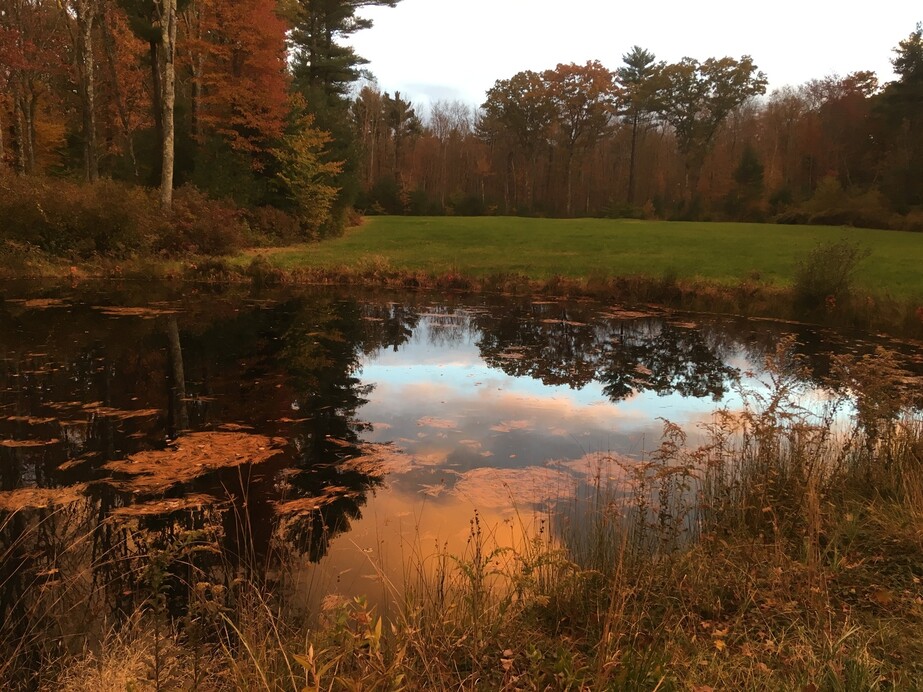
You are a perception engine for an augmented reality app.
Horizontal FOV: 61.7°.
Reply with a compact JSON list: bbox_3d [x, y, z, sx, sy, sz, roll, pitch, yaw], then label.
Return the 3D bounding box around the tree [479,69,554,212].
[{"bbox_3d":[4.660,-17.232,65.556,6.440,11.990,6.200,2,11,4],"label":"tree"}]

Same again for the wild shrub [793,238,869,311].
[{"bbox_3d":[8.930,-1.712,18.712,1.840,1.760,1.600,6,12,25],"label":"wild shrub"}]

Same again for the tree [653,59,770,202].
[{"bbox_3d":[20.410,-17.360,63.405,9.180,12.450,8.200,5,12,17],"label":"tree"}]

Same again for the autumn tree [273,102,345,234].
[{"bbox_3d":[-6.906,-8.007,34.906,3.250,6.080,3.200,-1,11,-11],"label":"autumn tree"}]

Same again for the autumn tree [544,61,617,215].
[{"bbox_3d":[9.895,-17.189,64.327,5.990,12.480,6.000,3,11,8],"label":"autumn tree"}]

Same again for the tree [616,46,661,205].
[{"bbox_3d":[14.927,-18.269,65.240,3.710,13.280,3.700,4,11,12],"label":"tree"}]

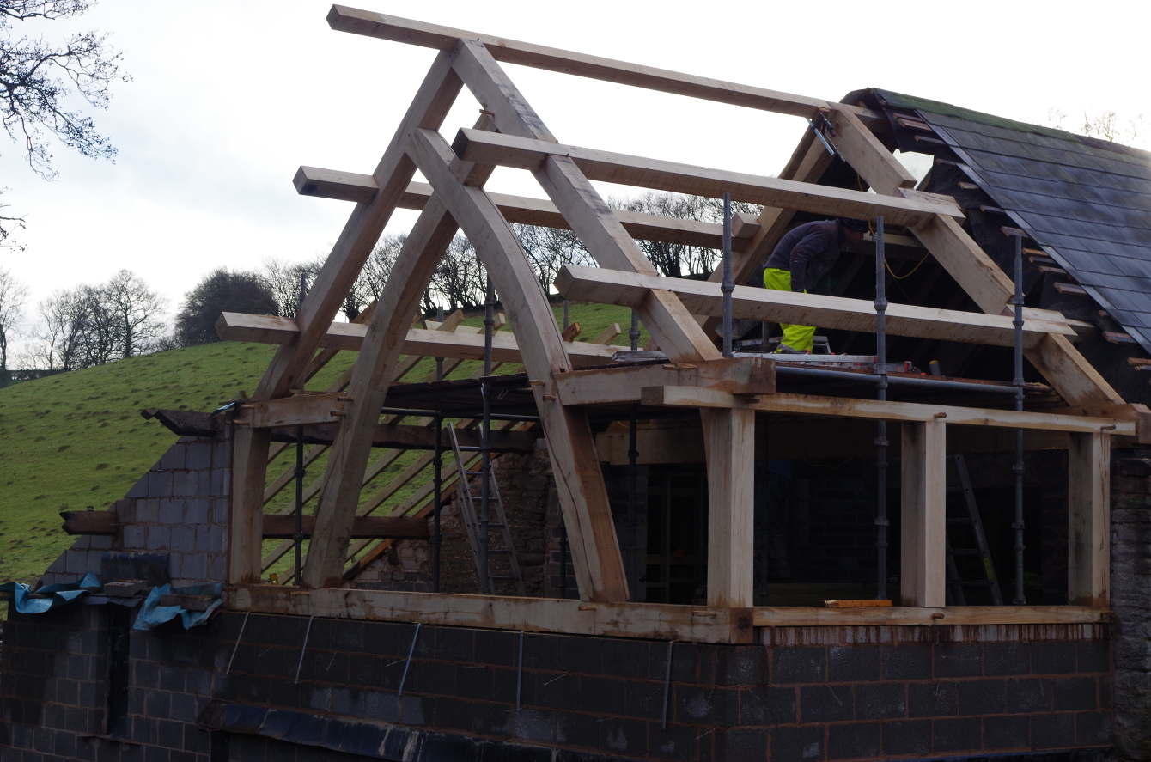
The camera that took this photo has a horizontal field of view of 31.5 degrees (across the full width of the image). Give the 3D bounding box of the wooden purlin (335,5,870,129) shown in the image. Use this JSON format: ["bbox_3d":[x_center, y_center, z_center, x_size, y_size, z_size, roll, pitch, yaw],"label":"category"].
[{"bbox_3d":[0.406,-2.224,14.802,5.030,0.122,0.120,4,-50,-38],"label":"wooden purlin"}]

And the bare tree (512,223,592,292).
[{"bbox_3d":[-1.692,-8.816,145.000,5.877,5.941,5.621,1,-5,-1],"label":"bare tree"}]

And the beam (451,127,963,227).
[{"bbox_3d":[1.075,-1.337,14.009,4.535,0.145,0.142,4,37,-38],"label":"beam"}]

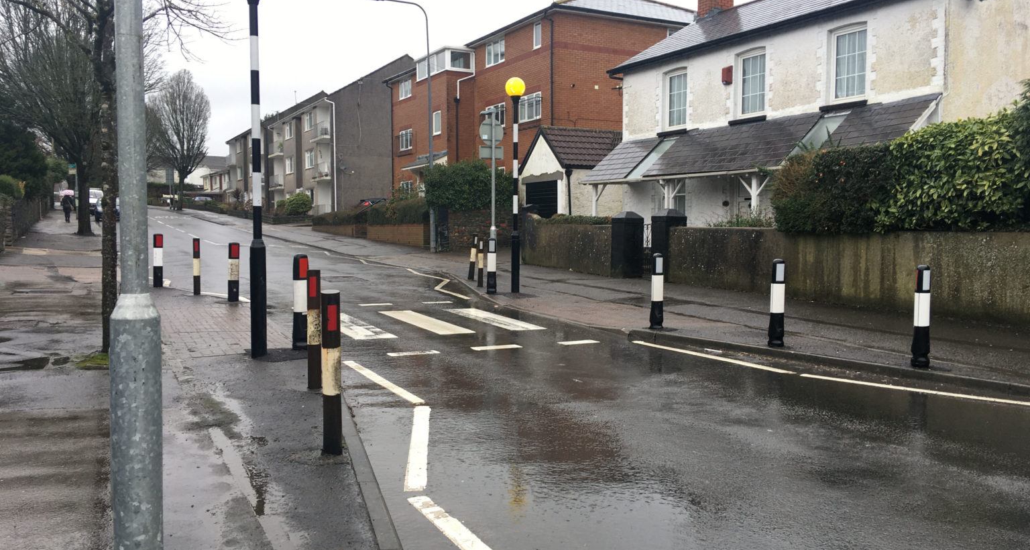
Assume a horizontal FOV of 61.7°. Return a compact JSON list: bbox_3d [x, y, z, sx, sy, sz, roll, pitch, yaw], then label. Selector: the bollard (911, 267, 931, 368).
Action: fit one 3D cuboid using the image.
[{"bbox_3d":[3.791,0.380,8.024,0.160,0.940,0.160,-2,4,-27],"label":"bollard"}]

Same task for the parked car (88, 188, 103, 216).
[{"bbox_3d":[-31.149,-5.389,63.500,1.870,1.930,4.600,-2,4,-27],"label":"parked car"}]

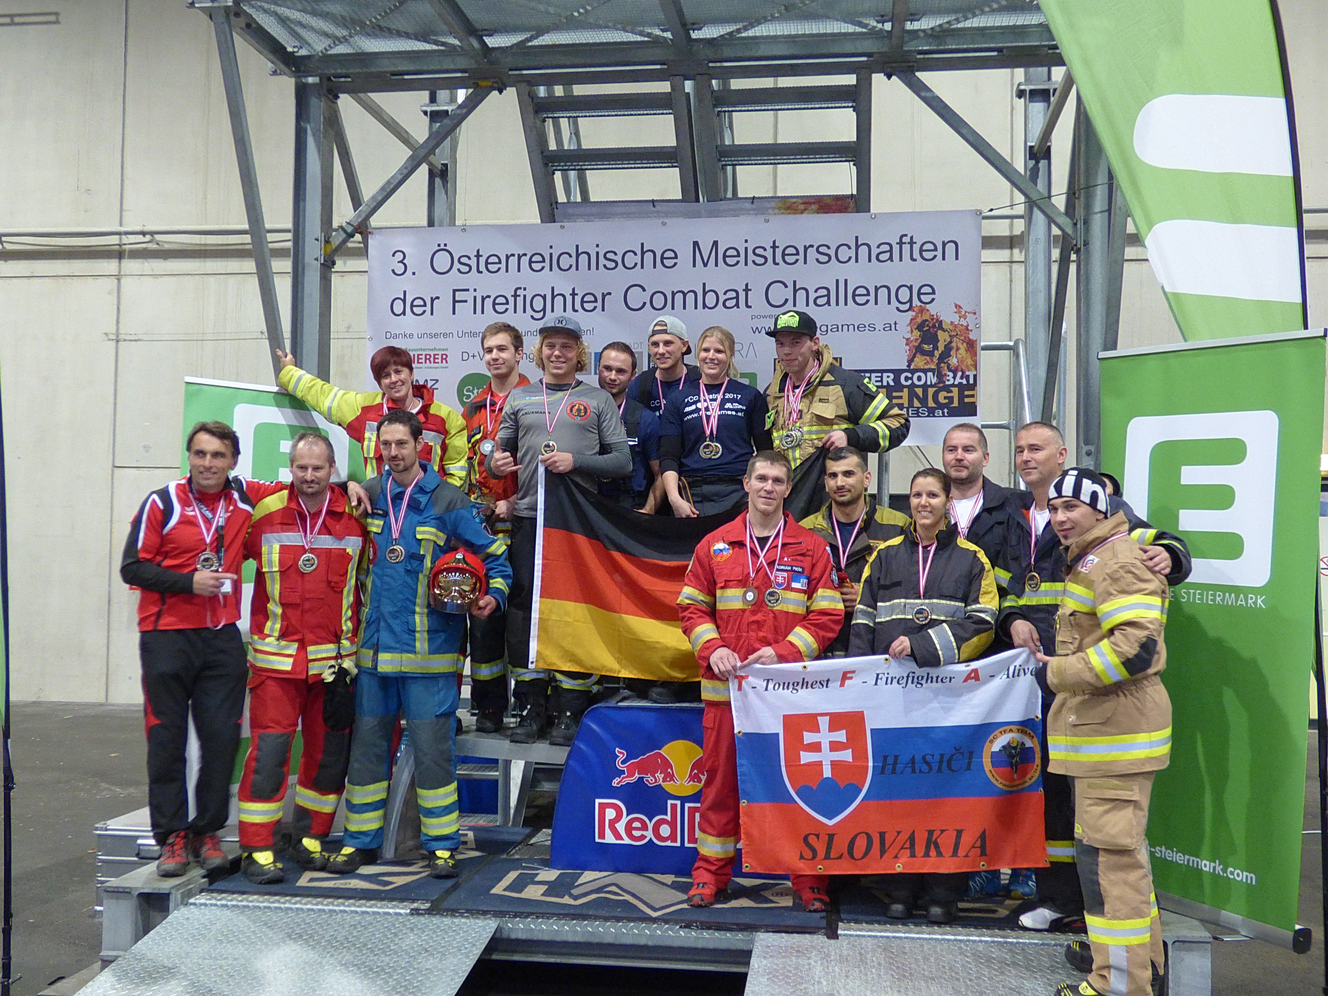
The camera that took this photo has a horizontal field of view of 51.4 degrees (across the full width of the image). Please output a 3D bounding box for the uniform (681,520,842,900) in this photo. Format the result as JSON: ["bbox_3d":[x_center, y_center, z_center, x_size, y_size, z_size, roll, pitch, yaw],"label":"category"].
[{"bbox_3d":[0.373,0.821,5.370,0.620,1.500,0.400,0,-2,3],"label":"uniform"}]

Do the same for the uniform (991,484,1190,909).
[{"bbox_3d":[1.540,0.737,4.988,0.680,1.480,0.430,0,-3,19],"label":"uniform"}]

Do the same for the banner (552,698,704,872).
[{"bbox_3d":[0.090,1.237,5.850,1.120,0.700,0.220,0,-2,8],"label":"banner"}]

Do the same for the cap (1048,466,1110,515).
[{"bbox_3d":[1.419,-0.022,4.716,0.190,0.165,0.220,-1,-3,41],"label":"cap"}]

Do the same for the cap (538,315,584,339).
[{"bbox_3d":[-0.458,-0.758,6.130,0.190,0.125,0.260,1,-2,0],"label":"cap"}]

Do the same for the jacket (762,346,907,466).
[{"bbox_3d":[0.765,-0.312,6.134,0.640,0.740,0.420,0,-3,18],"label":"jacket"}]

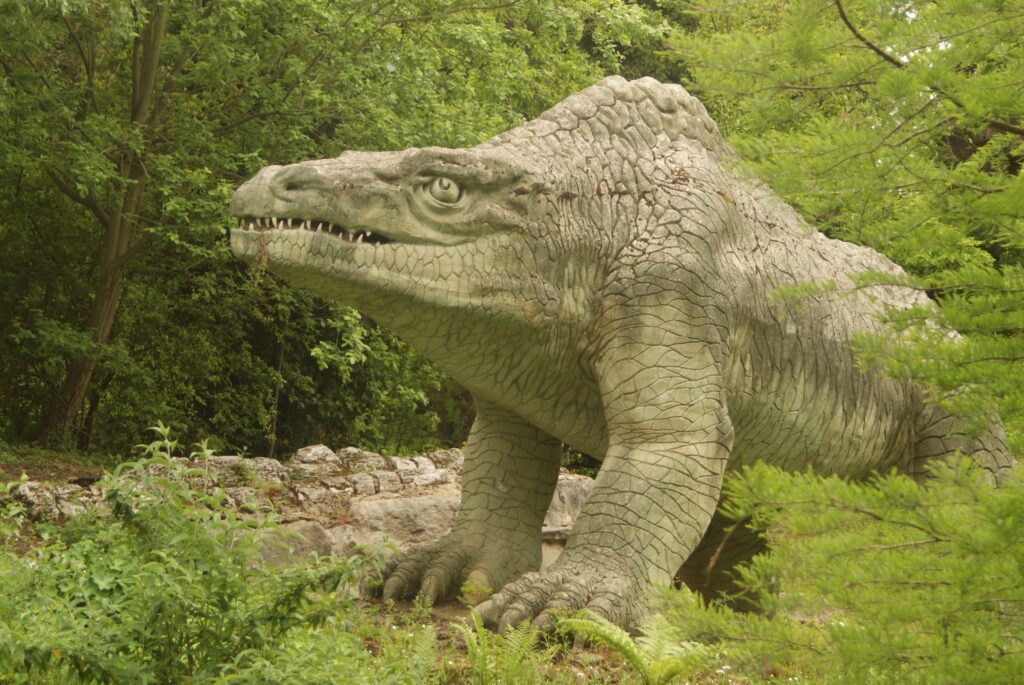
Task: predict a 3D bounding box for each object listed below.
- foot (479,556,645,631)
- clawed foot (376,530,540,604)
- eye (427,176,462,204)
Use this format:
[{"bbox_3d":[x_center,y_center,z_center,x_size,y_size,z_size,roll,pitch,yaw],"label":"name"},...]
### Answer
[{"bbox_3d":[0.348,1.736,20.600,1.050,0.500,0.880,-1,1,-41],"label":"foot"},{"bbox_3d":[-0.410,1.656,22.100,1.050,0.500,0.880,-1,1,-45],"label":"clawed foot"},{"bbox_3d":[-0.463,-1.042,20.500,0.245,0.195,0.130,0,1,-7],"label":"eye"}]

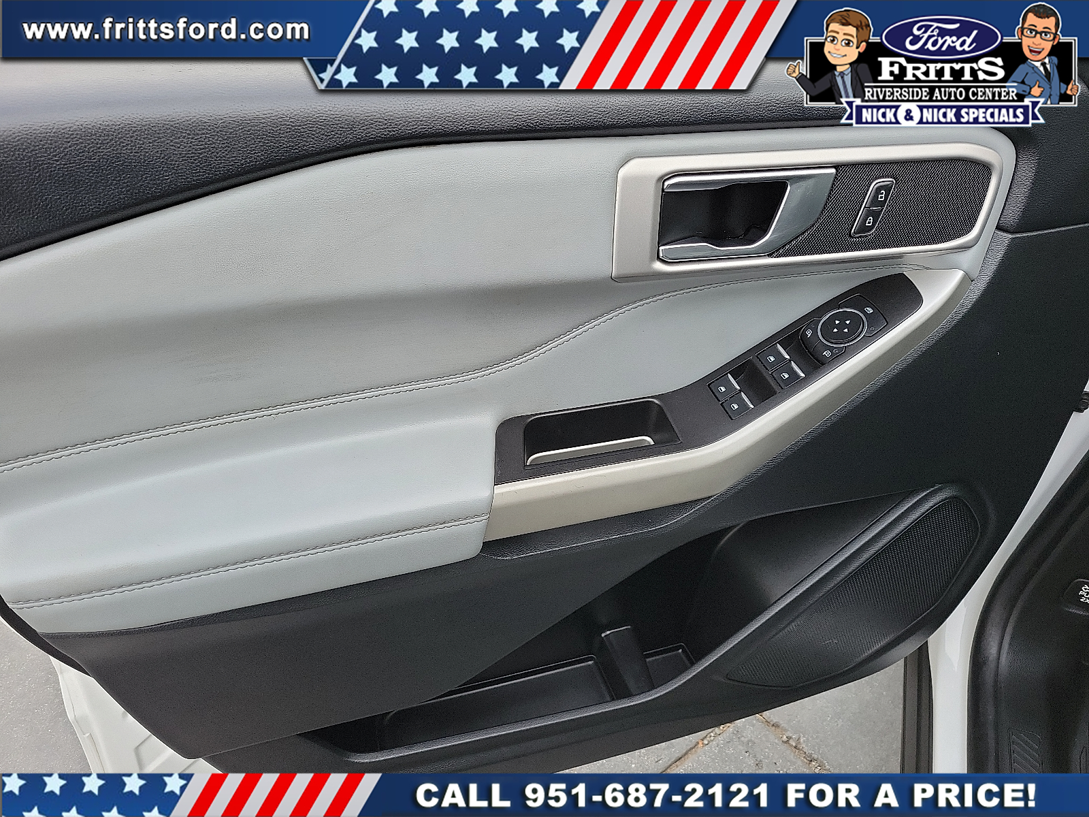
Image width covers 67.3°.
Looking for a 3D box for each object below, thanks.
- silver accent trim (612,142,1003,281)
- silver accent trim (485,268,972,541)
[{"bbox_3d":[0.208,-0.156,0.637,0.321,0.095,0.038,-5,30,-8],"label":"silver accent trim"},{"bbox_3d":[0.154,-0.003,0.650,0.416,0.171,0.083,-5,30,-8],"label":"silver accent trim"}]

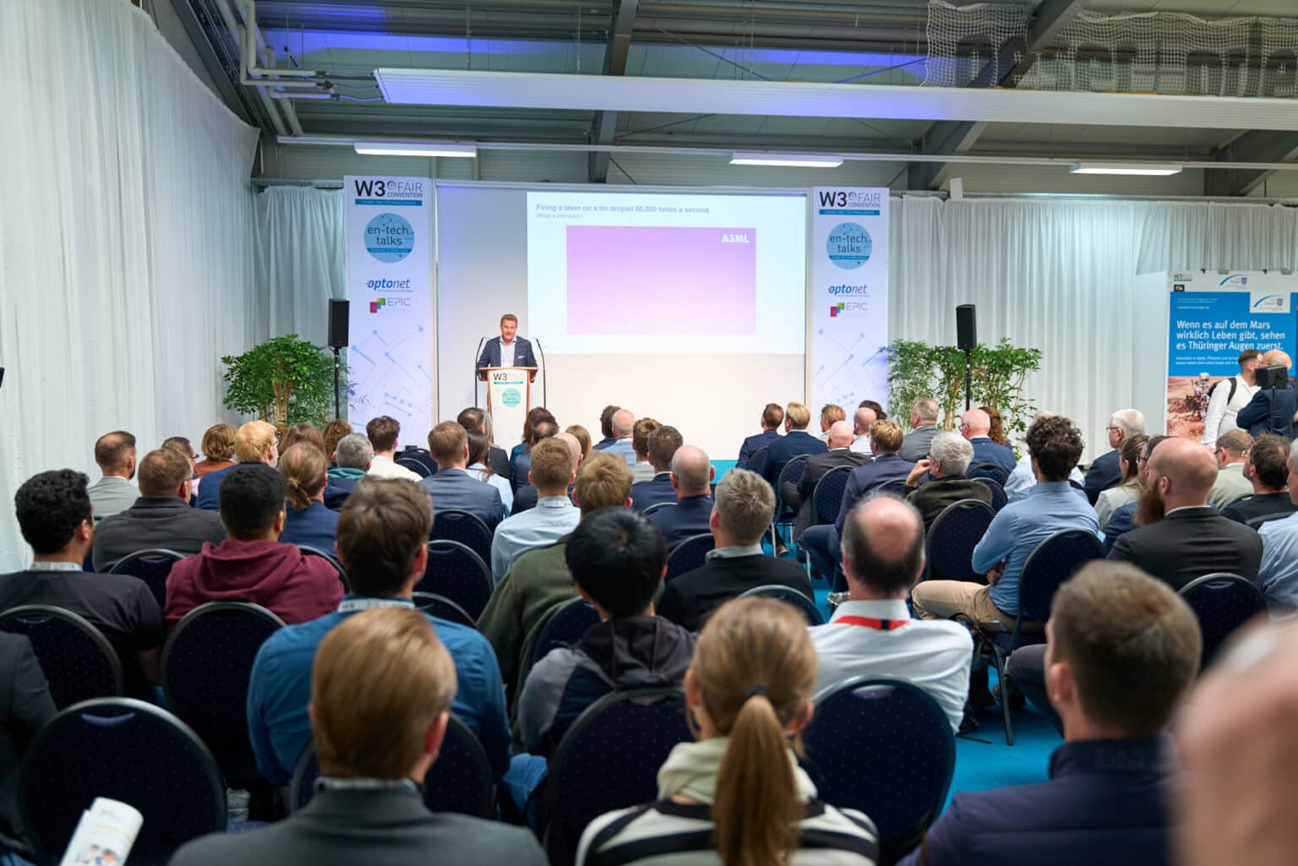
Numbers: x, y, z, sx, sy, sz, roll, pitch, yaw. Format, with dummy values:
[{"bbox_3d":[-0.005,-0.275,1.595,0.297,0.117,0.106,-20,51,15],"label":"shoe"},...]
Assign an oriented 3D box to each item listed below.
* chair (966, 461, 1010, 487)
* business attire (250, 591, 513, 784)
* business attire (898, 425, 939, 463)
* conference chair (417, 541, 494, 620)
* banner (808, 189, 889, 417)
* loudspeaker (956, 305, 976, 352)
[{"bbox_3d":[2.490,0.658,8.347,0.460,0.890,0.570,-1,3,-11],"label":"chair"},{"bbox_3d":[-0.606,0.664,2.523,0.550,0.620,0.400,0,3,-7],"label":"business attire"},{"bbox_3d":[2.337,0.265,9.081,0.520,0.680,0.420,-1,3,-15],"label":"business attire"},{"bbox_3d":[-0.874,0.872,4.689,0.460,0.890,0.570,0,3,-8],"label":"conference chair"},{"bbox_3d":[2.503,-1.339,13.445,1.020,3.420,0.100,0,3,-8],"label":"banner"},{"bbox_3d":[3.499,-1.161,11.955,0.220,0.480,0.230,2,11,30],"label":"loudspeaker"}]

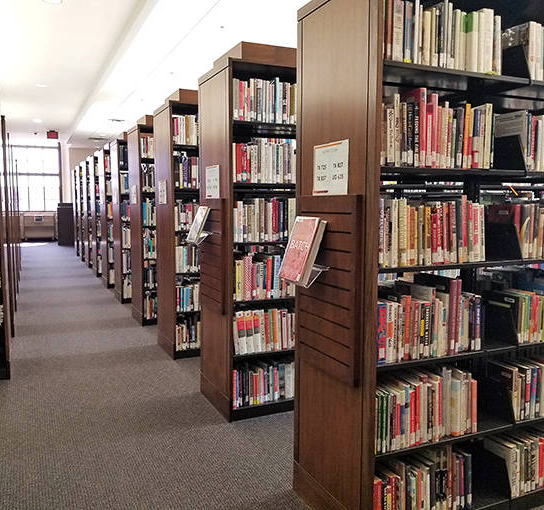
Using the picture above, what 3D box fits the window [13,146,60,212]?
[{"bbox_3d":[-8.816,-2.849,19.205,1.665,2.478,0.150,-2,6,-25],"label":"window"}]

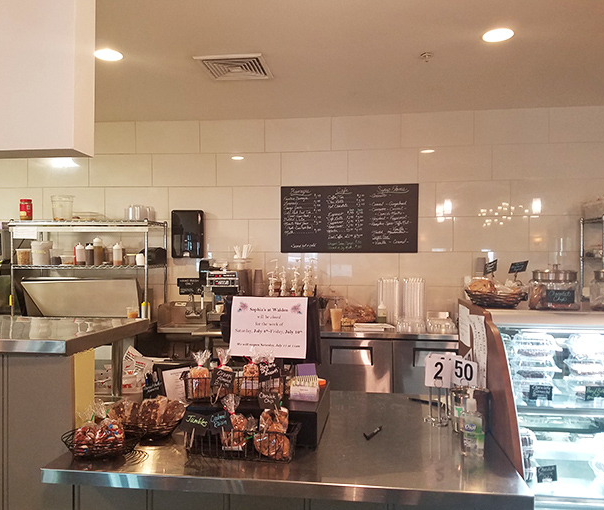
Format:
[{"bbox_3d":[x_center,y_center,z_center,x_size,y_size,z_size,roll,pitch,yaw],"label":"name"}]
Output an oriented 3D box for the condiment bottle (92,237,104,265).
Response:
[{"bbox_3d":[-1.781,-0.033,4.470,0.080,0.250,0.080,0,0,7],"label":"condiment bottle"}]

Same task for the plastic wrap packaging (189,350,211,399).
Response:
[{"bbox_3d":[-0.324,0.379,1.620,0.066,0.152,0.055,0,-1,0],"label":"plastic wrap packaging"}]

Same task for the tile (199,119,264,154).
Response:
[{"bbox_3d":[-0.635,-1.082,4.675,0.609,0.305,0.010,0,0,7],"label":"tile"}]

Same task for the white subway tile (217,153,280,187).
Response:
[{"bbox_3d":[-0.493,-0.792,4.670,0.610,0.304,0.010,0,-1,7],"label":"white subway tile"}]

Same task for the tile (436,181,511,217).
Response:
[{"bbox_3d":[1.484,-0.483,4.431,0.610,0.304,0.010,0,-1,7],"label":"tile"}]

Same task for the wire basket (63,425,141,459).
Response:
[{"bbox_3d":[-0.597,0.560,1.530,0.245,0.060,0.215,0,0,7],"label":"wire basket"}]

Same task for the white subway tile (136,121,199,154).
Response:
[{"bbox_3d":[-1.245,-1.089,4.746,0.609,0.305,0.010,0,0,7],"label":"white subway tile"}]

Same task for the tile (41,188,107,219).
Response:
[{"bbox_3d":[-2.168,-0.486,4.861,0.610,0.304,0.010,0,-1,7],"label":"tile"}]

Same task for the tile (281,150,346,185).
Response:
[{"bbox_3d":[0.111,-0.766,4.545,0.605,0.302,0.010,0,0,7],"label":"tile"}]

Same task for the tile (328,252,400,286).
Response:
[{"bbox_3d":[0.561,0.129,4.537,0.609,0.305,0.010,0,0,7],"label":"tile"}]

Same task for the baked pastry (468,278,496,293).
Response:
[{"bbox_3d":[0.675,0.118,1.910,0.100,0.060,0.085,0,-1,18],"label":"baked pastry"}]

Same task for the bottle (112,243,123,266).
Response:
[{"bbox_3d":[-1.581,-0.004,4.380,0.077,0.200,0.077,0,1,7],"label":"bottle"}]

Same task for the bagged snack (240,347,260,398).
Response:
[{"bbox_3d":[-0.172,0.394,1.720,0.066,0.167,0.048,0,0,7],"label":"bagged snack"}]

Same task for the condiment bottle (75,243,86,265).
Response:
[{"bbox_3d":[-1.885,-0.009,4.350,0.068,0.190,0.068,0,-1,-6],"label":"condiment bottle"}]

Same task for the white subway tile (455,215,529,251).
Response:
[{"bbox_3d":[1.637,-0.177,4.410,0.609,0.305,0.010,0,0,7],"label":"white subway tile"}]

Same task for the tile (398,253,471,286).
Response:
[{"bbox_3d":[1.155,0.125,4.408,0.605,0.302,0.010,0,0,7],"label":"tile"}]

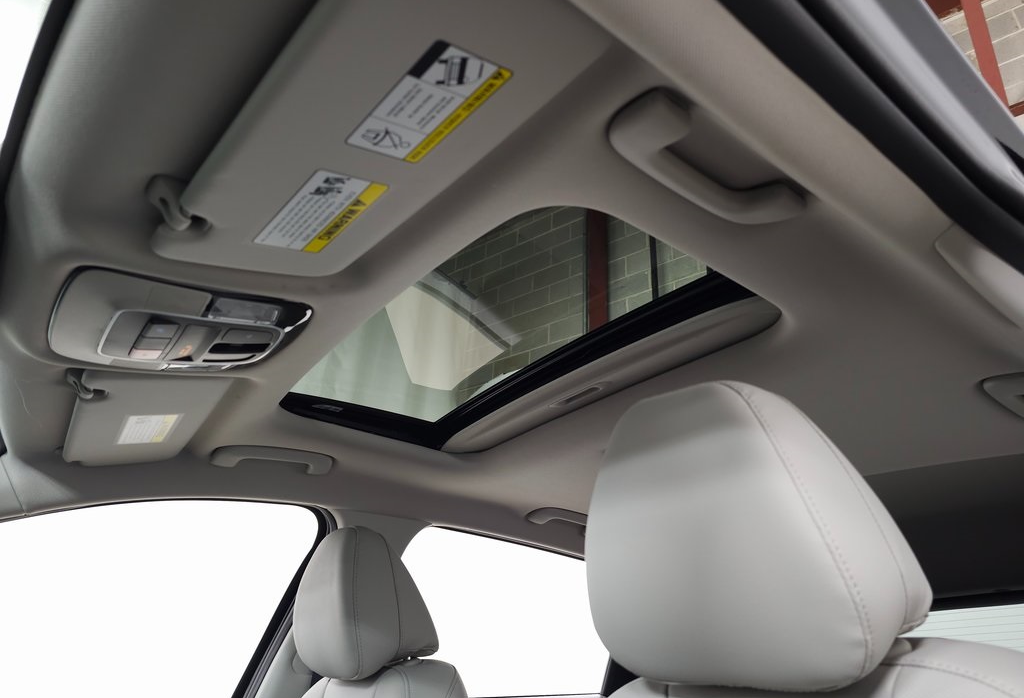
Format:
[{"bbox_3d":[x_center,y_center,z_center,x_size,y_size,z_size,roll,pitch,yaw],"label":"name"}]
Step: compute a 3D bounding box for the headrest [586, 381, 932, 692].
[{"bbox_3d":[0.180,0.155,0.586,0.175,0.243,0.258,17,-30,-34],"label":"headrest"}]

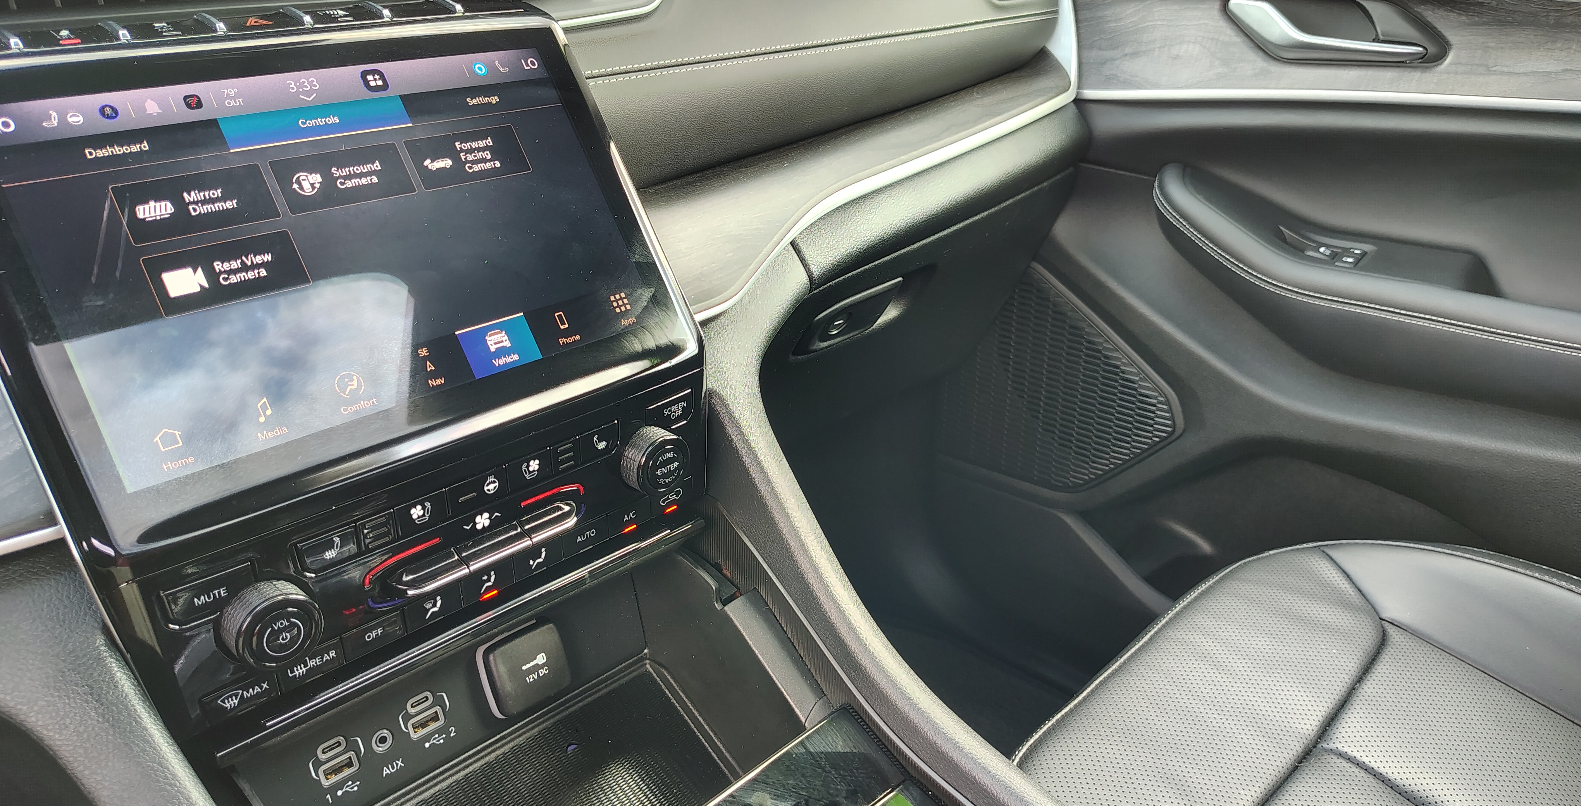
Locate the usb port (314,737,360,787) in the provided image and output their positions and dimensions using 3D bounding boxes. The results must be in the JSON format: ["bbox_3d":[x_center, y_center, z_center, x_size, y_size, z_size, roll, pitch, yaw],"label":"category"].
[{"bbox_3d":[-0.196,0.155,0.475,0.016,0.019,0.008,-23,15,-40],"label":"usb port"}]

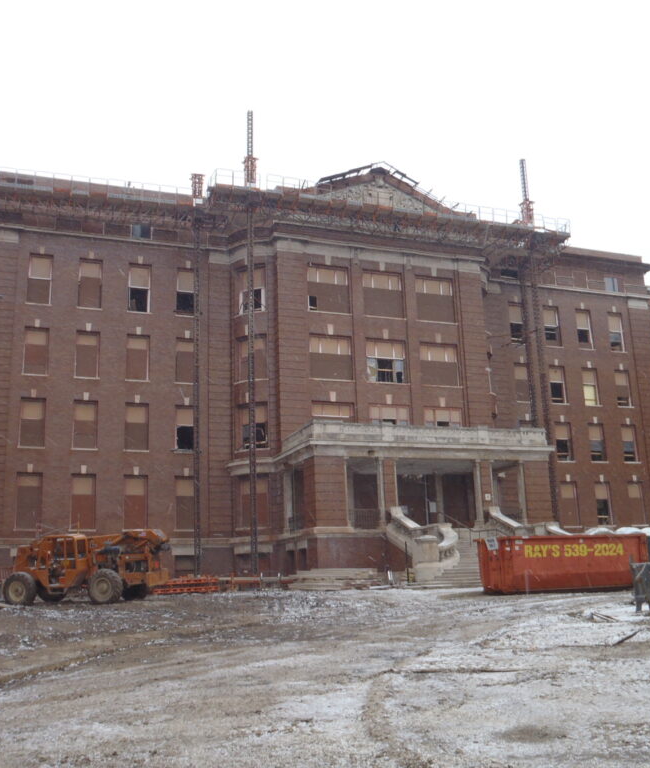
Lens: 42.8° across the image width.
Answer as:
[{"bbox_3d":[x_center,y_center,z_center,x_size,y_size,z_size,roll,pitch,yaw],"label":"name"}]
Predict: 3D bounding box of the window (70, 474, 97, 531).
[{"bbox_3d":[-12.335,6.056,42.274,1.211,2.823,0.160,3,-15,-20],"label":"window"}]

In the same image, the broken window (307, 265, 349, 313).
[{"bbox_3d":[0.304,-5.920,52.217,2.805,3.150,0.200,3,-15,-21],"label":"broken window"}]

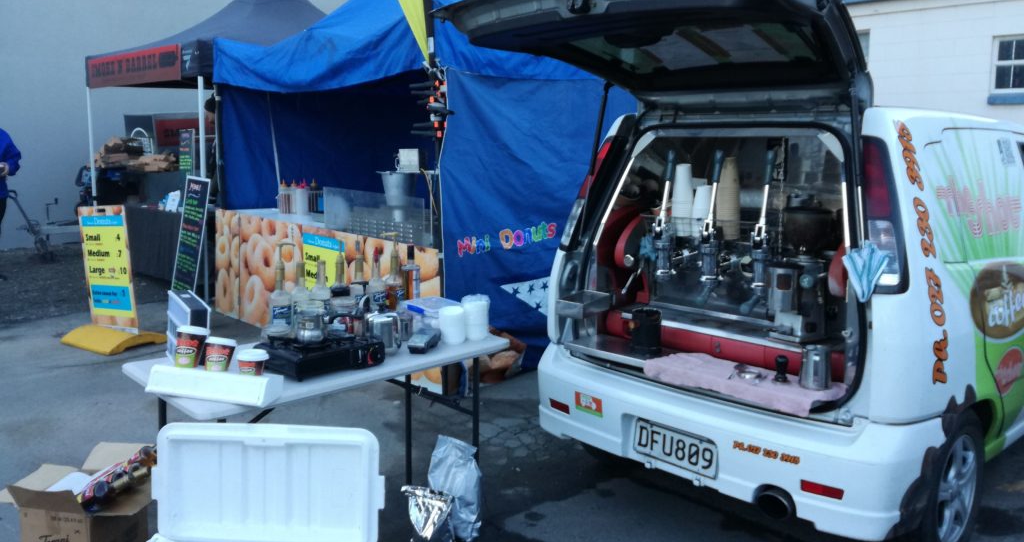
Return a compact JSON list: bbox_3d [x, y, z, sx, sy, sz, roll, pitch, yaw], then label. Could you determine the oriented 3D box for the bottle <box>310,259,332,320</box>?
[{"bbox_3d":[-0.751,0.103,3.167,0.079,0.305,0.079,-8,13,-42],"label":"bottle"}]

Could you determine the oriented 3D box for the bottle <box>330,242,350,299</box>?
[{"bbox_3d":[-0.690,0.063,3.213,0.080,0.370,0.080,-8,13,-42],"label":"bottle"}]

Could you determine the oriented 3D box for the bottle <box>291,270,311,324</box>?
[{"bbox_3d":[-0.816,0.116,3.103,0.079,0.300,0.079,-8,13,-42],"label":"bottle"}]

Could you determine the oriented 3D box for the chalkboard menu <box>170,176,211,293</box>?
[{"bbox_3d":[-2.866,-0.252,7.125,0.050,1.170,0.530,8,2,-44],"label":"chalkboard menu"}]

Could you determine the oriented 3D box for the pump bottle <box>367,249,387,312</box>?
[{"bbox_3d":[-0.515,0.069,3.055,0.077,0.325,0.077,-4,10,-28],"label":"pump bottle"}]

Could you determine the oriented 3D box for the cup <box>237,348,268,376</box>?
[{"bbox_3d":[-0.754,0.292,2.312,0.094,0.107,0.094,-2,9,-18],"label":"cup"}]

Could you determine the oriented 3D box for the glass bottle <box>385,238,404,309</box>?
[{"bbox_3d":[-0.494,0.029,3.393,0.082,0.380,0.082,0,9,0],"label":"glass bottle"}]

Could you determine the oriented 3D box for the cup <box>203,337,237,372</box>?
[{"bbox_3d":[-0.910,0.272,2.480,0.092,0.122,0.092,7,9,-6],"label":"cup"}]

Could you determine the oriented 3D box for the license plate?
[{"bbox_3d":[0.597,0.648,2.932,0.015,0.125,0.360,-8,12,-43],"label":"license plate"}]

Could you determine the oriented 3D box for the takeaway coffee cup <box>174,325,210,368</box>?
[{"bbox_3d":[-0.950,0.244,2.361,0.094,0.150,0.094,6,9,-21],"label":"takeaway coffee cup"}]

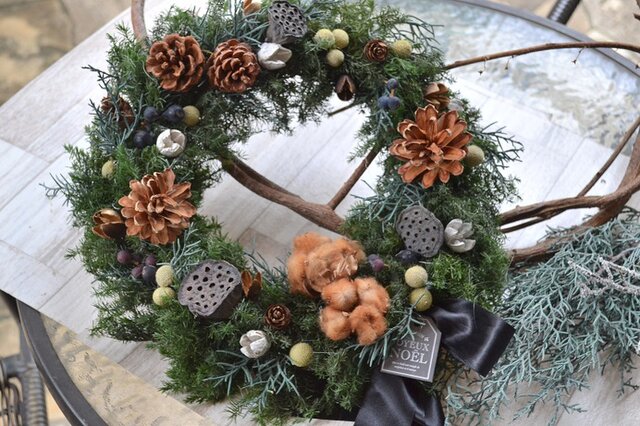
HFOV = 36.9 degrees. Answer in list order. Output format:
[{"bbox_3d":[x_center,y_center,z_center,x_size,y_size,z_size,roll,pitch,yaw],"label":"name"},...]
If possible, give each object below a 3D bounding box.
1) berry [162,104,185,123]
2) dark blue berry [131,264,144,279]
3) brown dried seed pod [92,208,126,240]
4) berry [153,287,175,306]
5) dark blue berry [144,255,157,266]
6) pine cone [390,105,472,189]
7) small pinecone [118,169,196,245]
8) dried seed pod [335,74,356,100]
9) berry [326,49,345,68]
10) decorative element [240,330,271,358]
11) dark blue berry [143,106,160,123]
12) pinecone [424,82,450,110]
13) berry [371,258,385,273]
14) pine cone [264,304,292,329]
[{"bbox_3d":[-0.114,-0.076,0.745,0.016,0.015,0.016,3,47,-3],"label":"berry"},{"bbox_3d":[-0.138,0.044,0.727,0.011,0.011,0.011,0,48,-11],"label":"dark blue berry"},{"bbox_3d":[-0.156,0.009,0.714,0.027,0.022,0.024,1,52,-1],"label":"brown dried seed pod"},{"bbox_3d":[-0.109,0.058,0.670,0.015,0.015,0.015,3,47,-3],"label":"berry"},{"bbox_3d":[-0.130,0.036,0.736,0.010,0.010,0.010,0,48,-11],"label":"dark blue berry"},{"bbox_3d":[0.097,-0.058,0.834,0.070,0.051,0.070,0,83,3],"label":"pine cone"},{"bbox_3d":[-0.126,-0.005,0.744,0.060,0.044,0.060,0,82,-10],"label":"small pinecone"},{"bbox_3d":[0.020,-0.099,0.760,0.017,0.020,0.017,2,53,-2],"label":"dried seed pod"},{"bbox_3d":[0.013,-0.126,0.780,0.015,0.015,0.015,3,47,-3],"label":"berry"},{"bbox_3d":[-0.044,0.089,0.648,0.019,0.019,0.019,-15,51,15],"label":"decorative element"},{"bbox_3d":[-0.132,-0.077,0.750,0.014,0.013,0.014,3,47,-3],"label":"dark blue berry"},{"bbox_3d":[0.097,-0.096,0.791,0.022,0.023,0.022,1,52,-1],"label":"pinecone"},{"bbox_3d":[0.041,0.038,0.687,0.010,0.010,0.010,1,52,-1],"label":"berry"},{"bbox_3d":[-0.031,0.075,0.697,0.019,0.018,0.018,0,77,-4],"label":"pine cone"}]

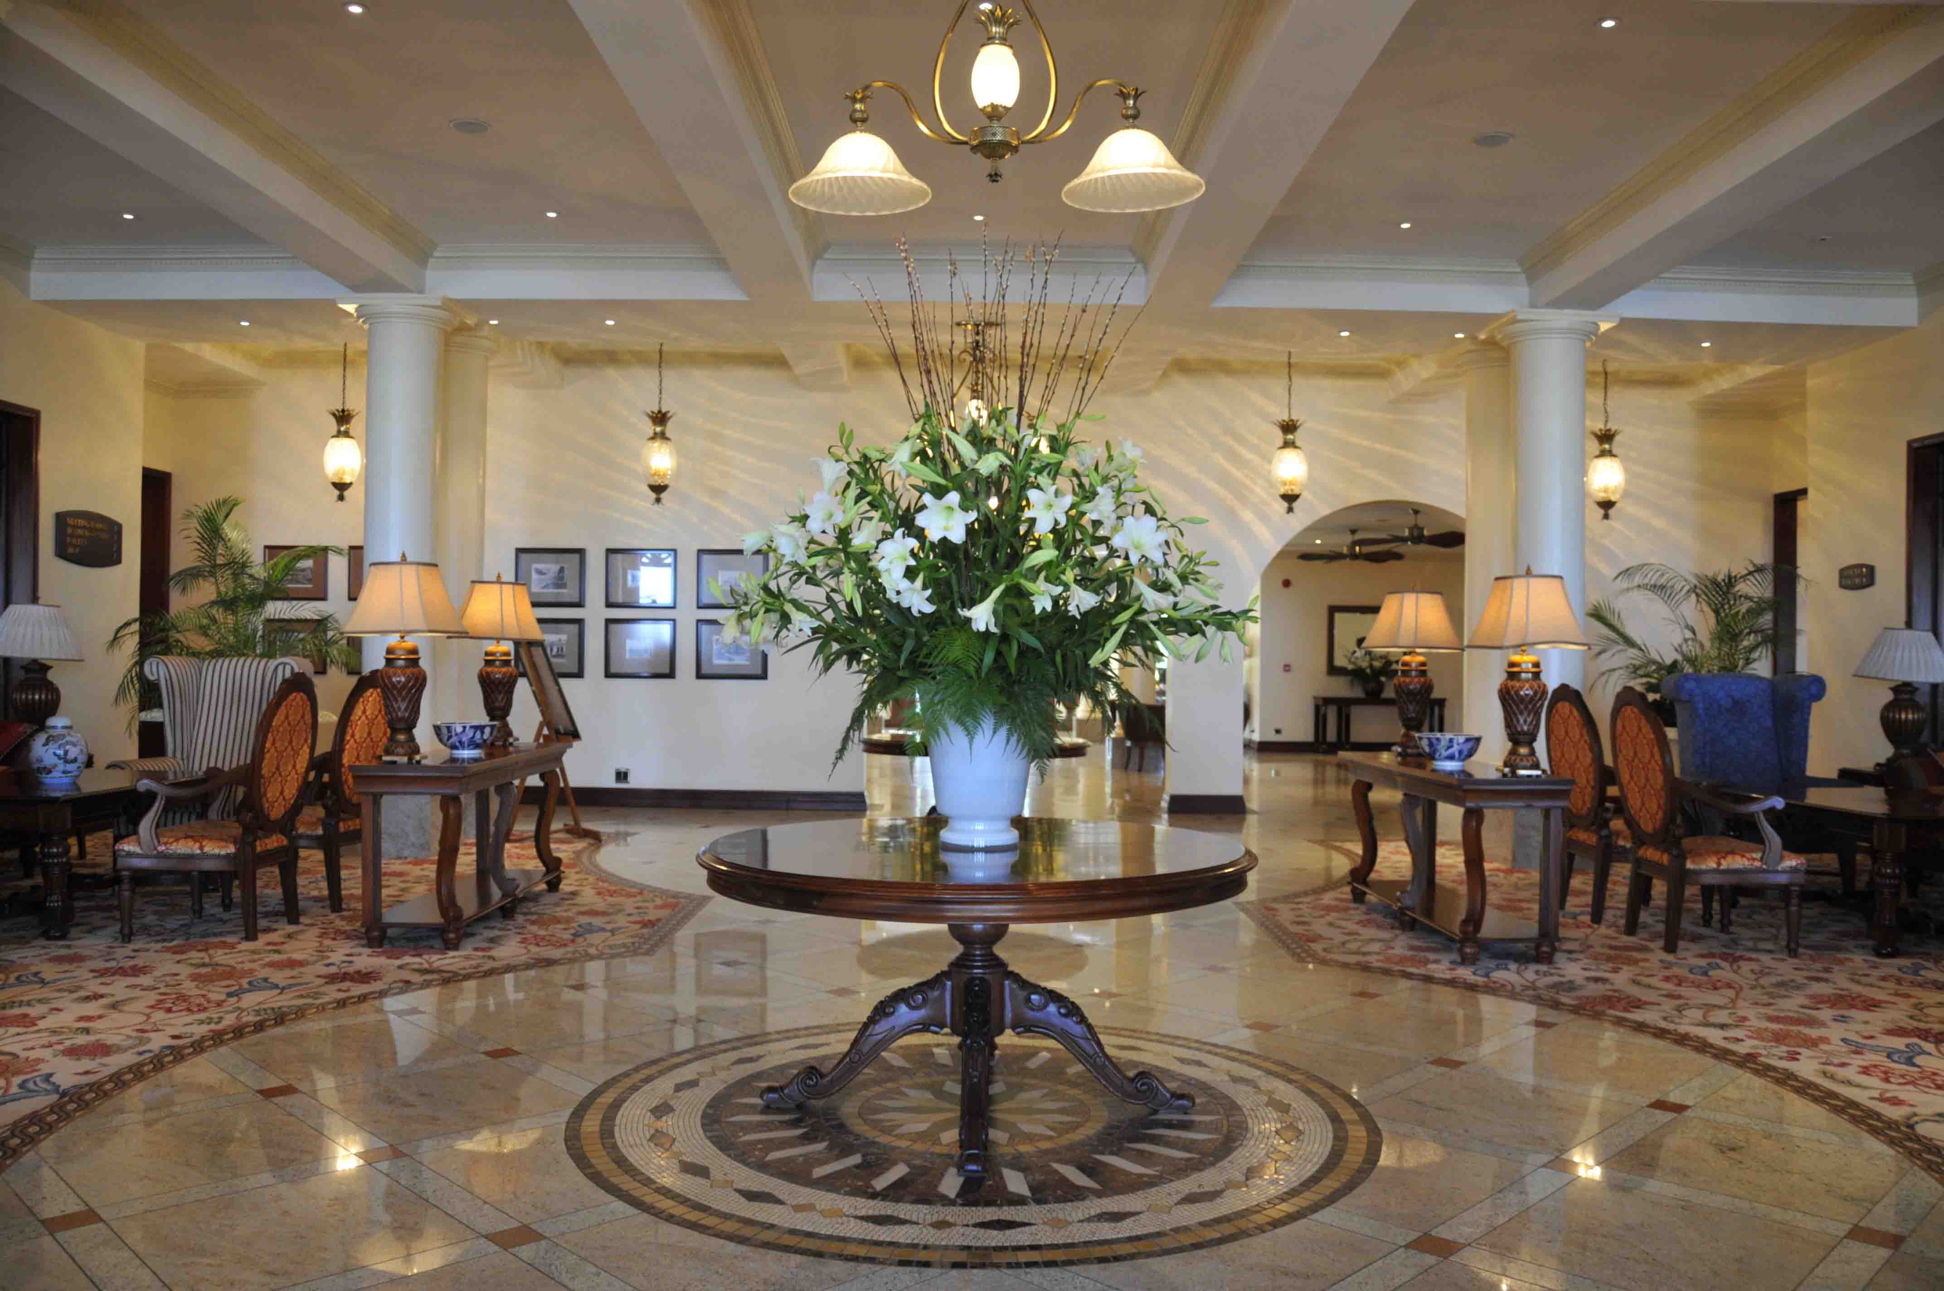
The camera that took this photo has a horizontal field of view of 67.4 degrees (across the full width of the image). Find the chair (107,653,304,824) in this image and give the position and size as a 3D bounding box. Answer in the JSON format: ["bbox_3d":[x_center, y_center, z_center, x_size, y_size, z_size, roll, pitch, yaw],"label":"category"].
[{"bbox_3d":[-4.139,0.669,8.119,0.920,1.220,0.840,1,-1,0],"label":"chair"}]

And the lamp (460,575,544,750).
[{"bbox_3d":[-2.501,0.074,7.699,0.500,0.910,0.500,1,-1,0],"label":"lamp"}]

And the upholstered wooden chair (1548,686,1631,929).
[{"bbox_3d":[3.371,0.795,7.465,0.700,1.185,0.610,1,0,-2],"label":"upholstered wooden chair"}]

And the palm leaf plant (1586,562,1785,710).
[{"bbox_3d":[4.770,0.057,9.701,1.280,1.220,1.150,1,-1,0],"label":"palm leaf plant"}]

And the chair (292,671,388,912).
[{"bbox_3d":[-3.364,0.714,7.365,0.700,1.185,0.610,1,0,3],"label":"chair"}]

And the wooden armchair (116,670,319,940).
[{"bbox_3d":[-3.319,0.693,6.459,0.620,1.140,0.650,1,-1,0],"label":"wooden armchair"}]

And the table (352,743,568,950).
[{"bbox_3d":[-2.411,0.917,7.024,0.500,0.797,1.620,1,0,0],"label":"table"}]

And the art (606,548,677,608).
[{"bbox_3d":[-2.761,-0.556,12.174,0.590,0.495,0.035,1,0,0],"label":"art"}]

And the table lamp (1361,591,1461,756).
[{"bbox_3d":[2.314,0.132,7.649,0.510,0.910,0.510,1,0,0],"label":"table lamp"}]

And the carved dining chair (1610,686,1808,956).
[{"bbox_3d":[3.291,0.773,6.589,0.620,1.150,0.650,1,-1,0],"label":"carved dining chair"}]

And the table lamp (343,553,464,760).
[{"bbox_3d":[-2.571,0.055,6.579,0.510,0.910,0.510,1,-1,0],"label":"table lamp"}]

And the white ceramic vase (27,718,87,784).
[{"bbox_3d":[-4.452,0.511,7.097,0.290,0.325,0.290,1,0,0],"label":"white ceramic vase"}]

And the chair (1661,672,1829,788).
[{"bbox_3d":[4.281,0.787,8.036,0.880,1.230,0.840,1,0,0],"label":"chair"}]

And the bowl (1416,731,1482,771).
[{"bbox_3d":[2.204,0.492,6.713,0.315,0.160,0.315,1,-1,0],"label":"bowl"}]

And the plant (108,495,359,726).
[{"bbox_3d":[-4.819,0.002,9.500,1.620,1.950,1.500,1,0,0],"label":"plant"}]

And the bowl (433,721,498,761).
[{"bbox_3d":[-2.354,0.441,6.767,0.305,0.160,0.305,1,0,0],"label":"bowl"}]

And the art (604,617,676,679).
[{"bbox_3d":[-2.760,0.025,12.201,0.600,0.515,0.040,1,-1,0],"label":"art"}]

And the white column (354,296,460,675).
[{"bbox_3d":[-3.515,-0.403,9.077,0.610,3.410,0.610,1,-1,0],"label":"white column"}]

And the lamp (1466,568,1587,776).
[{"bbox_3d":[2.455,0.114,6.450,0.510,0.915,0.510,1,0,0],"label":"lamp"}]

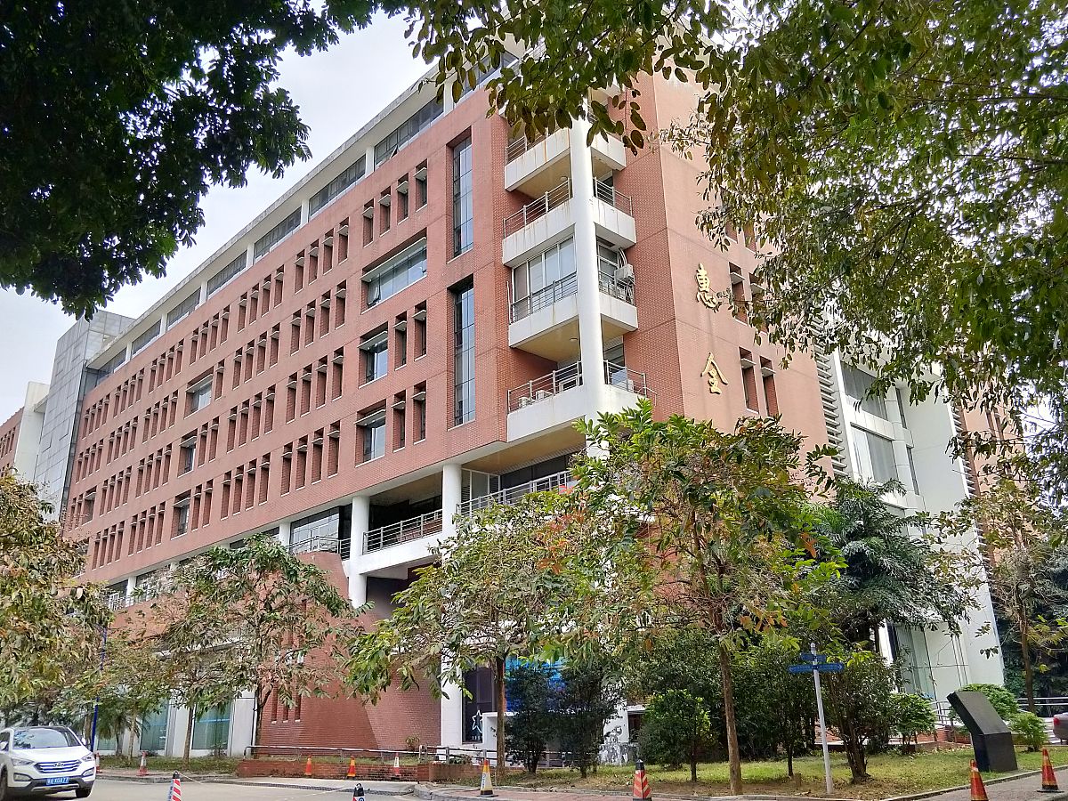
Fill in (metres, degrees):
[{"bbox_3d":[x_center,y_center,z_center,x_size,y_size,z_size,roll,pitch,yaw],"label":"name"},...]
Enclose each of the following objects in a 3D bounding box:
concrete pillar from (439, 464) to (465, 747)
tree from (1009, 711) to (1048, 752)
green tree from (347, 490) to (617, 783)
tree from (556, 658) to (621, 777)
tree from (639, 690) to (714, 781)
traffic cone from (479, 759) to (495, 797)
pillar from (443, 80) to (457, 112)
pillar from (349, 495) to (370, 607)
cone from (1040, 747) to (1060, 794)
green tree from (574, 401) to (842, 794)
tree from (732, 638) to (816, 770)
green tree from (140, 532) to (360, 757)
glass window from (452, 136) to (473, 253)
[{"bbox_3d":[-3.329,7.914,31.205,0.880,11.000,0.880,0,-20,-6],"label":"concrete pillar"},{"bbox_3d":[15.682,10.467,24.424,1.150,1.150,1.100,-13,-22,28],"label":"tree"},{"bbox_3d":[-1.284,5.946,20.413,6.600,7.200,6.000,-1,-19,-4],"label":"green tree"},{"bbox_3d":[1.373,8.023,19.663,1.650,2.850,1.600,-3,-19,3],"label":"tree"},{"bbox_3d":[3.130,7.295,16.831,1.600,1.860,1.550,-5,-20,9],"label":"tree"},{"bbox_3d":[-1.022,8.098,16.639,0.380,0.700,0.380,-1,-19,-4],"label":"traffic cone"},{"bbox_3d":[-3.734,-13.544,34.649,0.500,1.781,0.650,15,-25,-40],"label":"pillar"},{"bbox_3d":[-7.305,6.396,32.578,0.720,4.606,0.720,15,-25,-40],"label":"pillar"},{"bbox_3d":[9.423,6.769,14.079,0.400,0.700,0.400,-13,-23,28],"label":"cone"},{"bbox_3d":[3.519,3.627,15.582,5.300,7.600,5.100,-6,-20,10],"label":"green tree"},{"bbox_3d":[5.864,7.320,18.761,1.950,2.970,1.850,-7,-21,14],"label":"tree"},{"bbox_3d":[-9.994,8.468,27.045,7.200,7.600,6.600,5,-21,-18],"label":"green tree"},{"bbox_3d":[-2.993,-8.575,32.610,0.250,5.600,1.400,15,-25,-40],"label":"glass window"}]

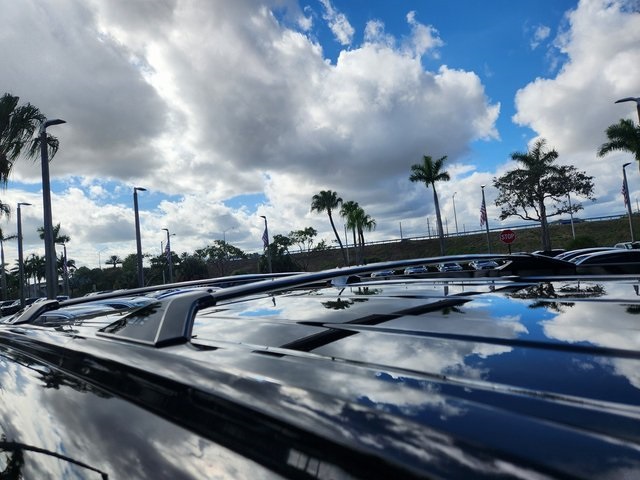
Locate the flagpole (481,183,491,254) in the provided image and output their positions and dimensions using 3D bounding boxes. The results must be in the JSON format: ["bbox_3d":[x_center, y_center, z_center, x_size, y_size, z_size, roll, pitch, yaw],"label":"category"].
[{"bbox_3d":[13.354,-0.631,34.000,0.550,7.460,0.750,-6,-4,20],"label":"flagpole"}]

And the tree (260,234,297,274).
[{"bbox_3d":[-5.221,2.389,55.853,4.480,5.990,4.300,-5,-3,0],"label":"tree"}]

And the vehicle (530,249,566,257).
[{"bbox_3d":[13.180,1.579,24.000,4.700,1.680,1.880,-6,-4,20],"label":"vehicle"}]

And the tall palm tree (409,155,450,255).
[{"bbox_3d":[10.143,-2.027,38.000,3.700,11.230,3.700,-5,-4,15],"label":"tall palm tree"}]

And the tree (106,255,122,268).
[{"bbox_3d":[-41.081,6.770,85.000,3.200,7.700,3.200,-3,-4,-26],"label":"tree"}]

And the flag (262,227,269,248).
[{"bbox_3d":[-5.841,-0.161,45.738,0.800,2.300,0.300,-3,-3,-24],"label":"flag"}]

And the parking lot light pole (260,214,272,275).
[{"bbox_3d":[-5.731,1.159,45.478,0.400,7.500,1.050,-6,-3,20],"label":"parking lot light pole"}]

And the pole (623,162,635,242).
[{"bbox_3d":[22.645,-1.890,30.856,0.400,7.500,1.050,-6,-3,20],"label":"pole"}]

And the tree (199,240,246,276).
[{"bbox_3d":[-13.300,3.381,58.000,6.400,6.590,5.800,-4,-4,-13],"label":"tree"}]

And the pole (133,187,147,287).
[{"bbox_3d":[-10.159,0.643,24.200,0.400,7.250,0.920,-6,-4,24],"label":"pole"}]

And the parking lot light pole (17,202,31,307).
[{"bbox_3d":[-19.114,1.386,27.846,0.400,7.500,1.050,-6,-3,20],"label":"parking lot light pole"}]

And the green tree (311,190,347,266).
[{"bbox_3d":[1.321,-0.692,51.738,3.970,10.650,3.800,-5,-3,0],"label":"green tree"}]

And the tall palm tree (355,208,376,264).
[{"bbox_3d":[6.232,0.146,54.791,2.850,8.480,2.700,-5,-3,0],"label":"tall palm tree"}]

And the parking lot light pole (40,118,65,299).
[{"bbox_3d":[-8.524,-0.170,13.600,0.920,7.330,0.420,-5,-4,14],"label":"parking lot light pole"}]

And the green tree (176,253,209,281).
[{"bbox_3d":[-16.792,4.248,56.000,4.200,5.180,4.000,-3,-4,-17],"label":"green tree"}]

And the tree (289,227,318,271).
[{"bbox_3d":[-2.214,1.775,59.825,3.880,7.110,3.600,-5,-3,0],"label":"tree"}]

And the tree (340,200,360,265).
[{"bbox_3d":[4.226,-0.206,53.769,2.350,9.410,2.400,-5,-3,0],"label":"tree"}]

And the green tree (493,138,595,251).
[{"bbox_3d":[17.872,-2.688,34.000,8.000,10.840,7.200,-6,-4,28],"label":"green tree"}]

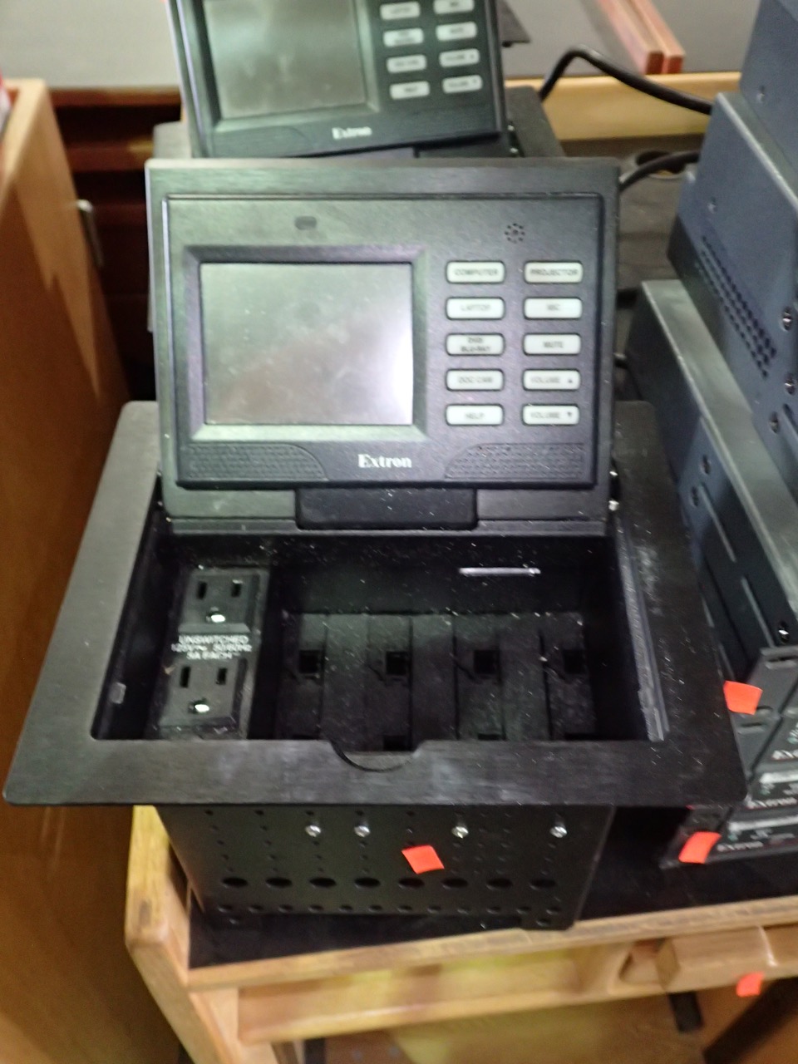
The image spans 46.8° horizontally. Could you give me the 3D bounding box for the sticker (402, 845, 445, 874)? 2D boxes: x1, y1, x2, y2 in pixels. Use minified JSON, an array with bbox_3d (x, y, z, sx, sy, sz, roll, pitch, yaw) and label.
[{"bbox_3d":[0.009,0.124,0.349,0.013,0.024,0.002,-12,47,14],"label":"sticker"}]

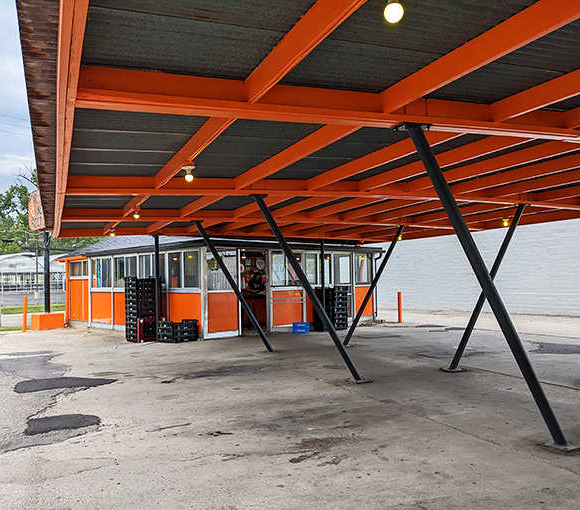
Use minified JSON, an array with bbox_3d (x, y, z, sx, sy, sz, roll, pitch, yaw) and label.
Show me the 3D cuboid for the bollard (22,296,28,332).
[{"bbox_3d":[-7.862,1.773,15.748,0.118,1.050,0.118,2,-4,-43],"label":"bollard"}]

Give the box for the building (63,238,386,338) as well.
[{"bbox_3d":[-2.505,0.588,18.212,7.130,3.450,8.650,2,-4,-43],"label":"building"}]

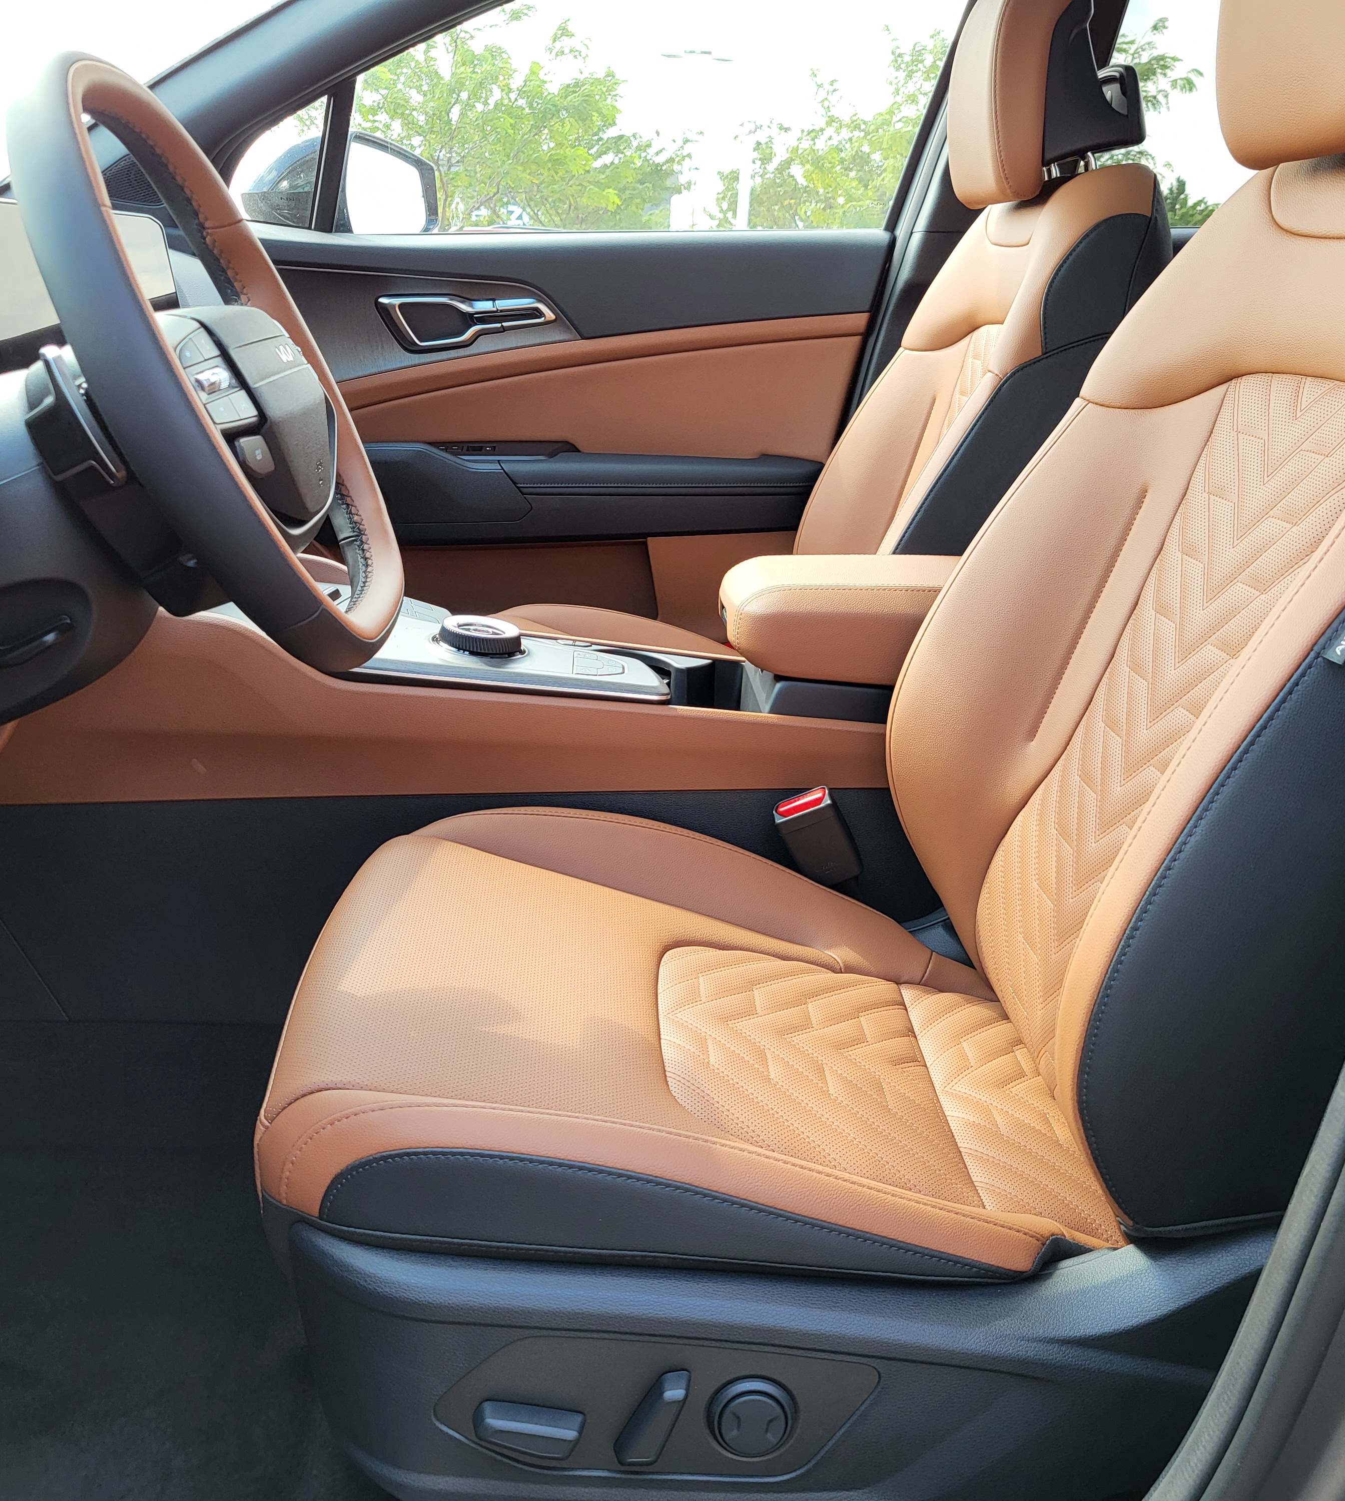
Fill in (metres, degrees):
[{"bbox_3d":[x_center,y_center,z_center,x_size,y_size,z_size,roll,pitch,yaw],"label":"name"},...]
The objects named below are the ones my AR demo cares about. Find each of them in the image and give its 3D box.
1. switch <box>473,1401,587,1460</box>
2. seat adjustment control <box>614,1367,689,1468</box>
[{"bbox_3d":[-0.071,0.335,0.742,0.053,0.018,0.016,8,18,-2],"label":"switch"},{"bbox_3d":[-0.010,0.328,0.739,0.019,0.050,0.016,20,17,-6],"label":"seat adjustment control"}]

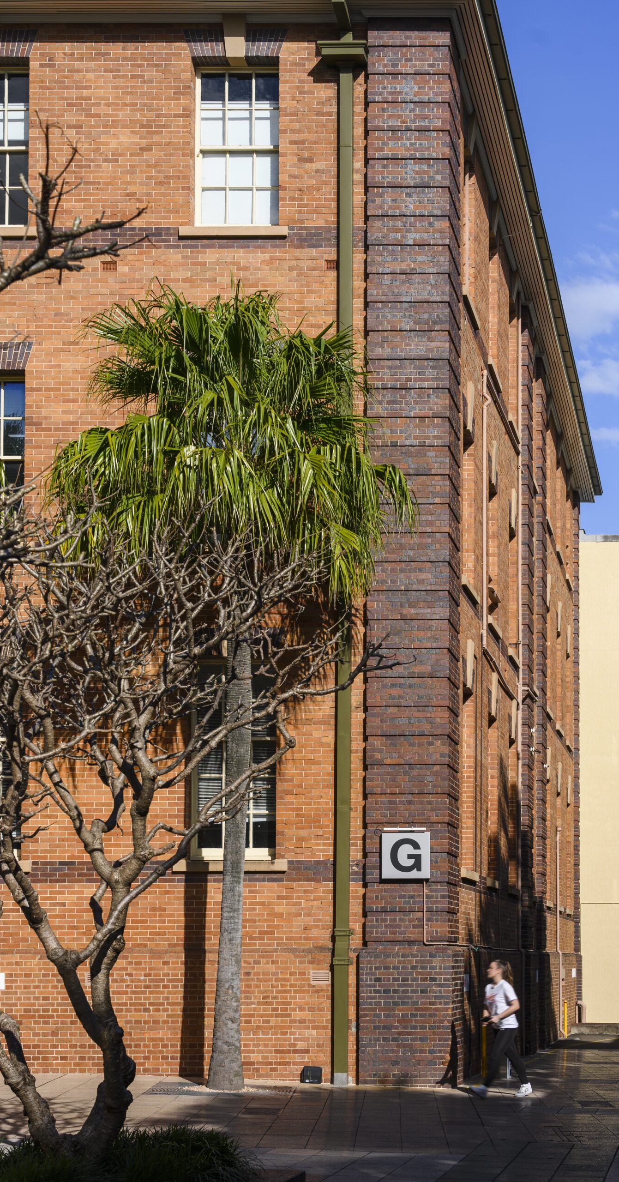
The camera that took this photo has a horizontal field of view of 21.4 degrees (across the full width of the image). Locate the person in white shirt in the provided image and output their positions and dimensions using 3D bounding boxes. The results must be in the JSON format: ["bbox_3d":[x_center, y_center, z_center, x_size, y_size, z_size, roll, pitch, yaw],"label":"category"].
[{"bbox_3d":[2.356,5.381,20.200,0.700,1.670,0.480,1,-3,-15],"label":"person in white shirt"}]

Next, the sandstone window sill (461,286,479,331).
[{"bbox_3d":[2.420,-4.193,24.600,0.220,0.150,1.400,-1,-3,13],"label":"sandstone window sill"}]

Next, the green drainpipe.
[{"bbox_3d":[0.441,-0.595,21.800,0.640,14.100,0.360,0,-3,0],"label":"green drainpipe"}]

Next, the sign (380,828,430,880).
[{"bbox_3d":[1.254,3.429,21.350,0.635,0.650,0.130,0,-3,0],"label":"sign"}]

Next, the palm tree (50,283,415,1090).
[{"bbox_3d":[-0.953,1.182,20.300,4.500,9.950,4.000,0,-3,0],"label":"palm tree"}]

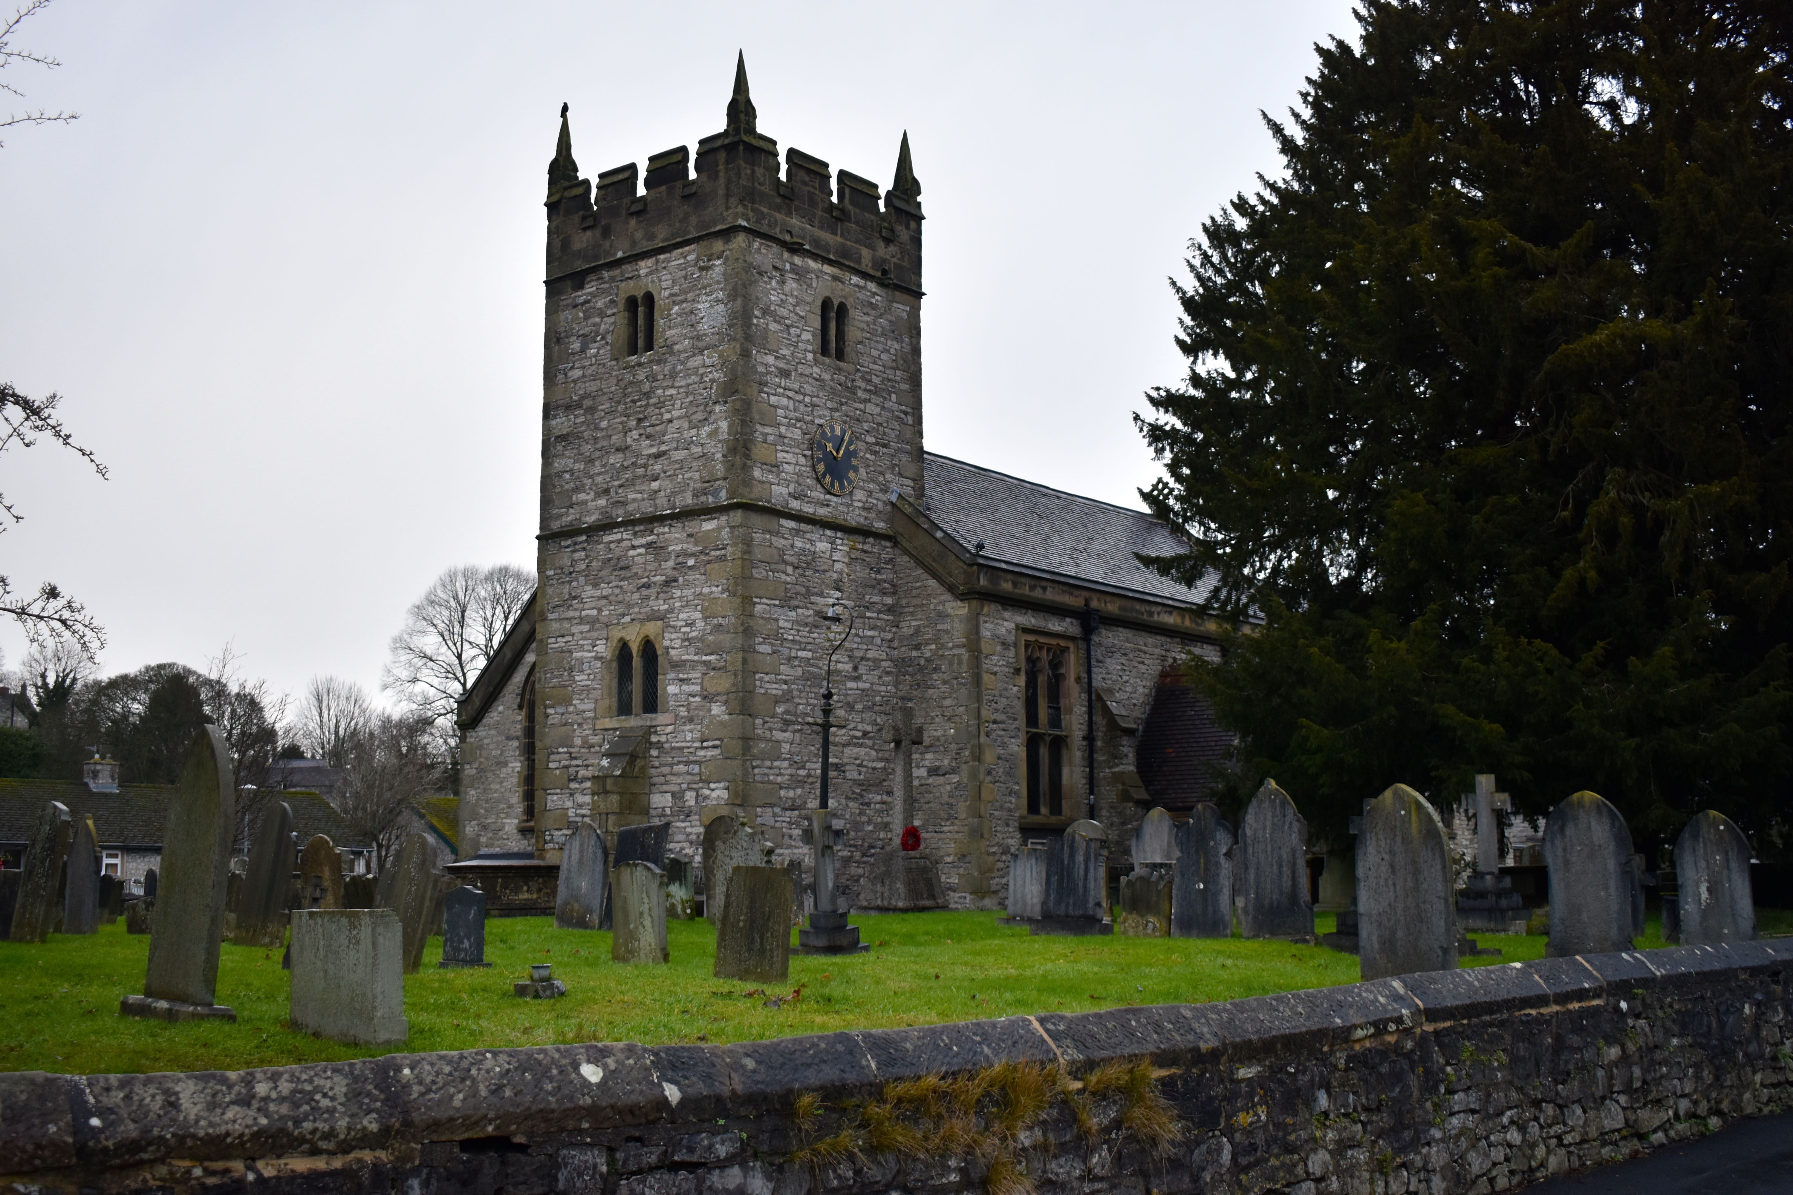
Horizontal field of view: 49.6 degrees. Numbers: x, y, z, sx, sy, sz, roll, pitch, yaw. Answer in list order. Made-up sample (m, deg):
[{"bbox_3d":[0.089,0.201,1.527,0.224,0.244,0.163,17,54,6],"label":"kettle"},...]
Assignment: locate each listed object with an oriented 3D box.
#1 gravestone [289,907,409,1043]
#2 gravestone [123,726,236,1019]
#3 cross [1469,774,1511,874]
[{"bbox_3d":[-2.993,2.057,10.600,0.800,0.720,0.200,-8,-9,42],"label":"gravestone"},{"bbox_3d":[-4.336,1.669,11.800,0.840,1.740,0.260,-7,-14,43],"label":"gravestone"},{"bbox_3d":[7.135,2.747,23.500,0.560,1.200,0.180,-7,-11,38],"label":"cross"}]

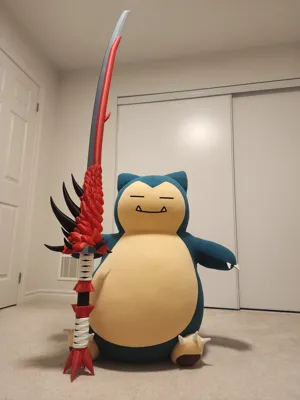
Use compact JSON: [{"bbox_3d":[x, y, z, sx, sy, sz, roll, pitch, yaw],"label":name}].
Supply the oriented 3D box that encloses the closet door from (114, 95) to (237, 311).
[{"bbox_3d":[0.208,-0.041,2.570,1.176,1.995,0.045,-1,-11,12],"label":"closet door"}]

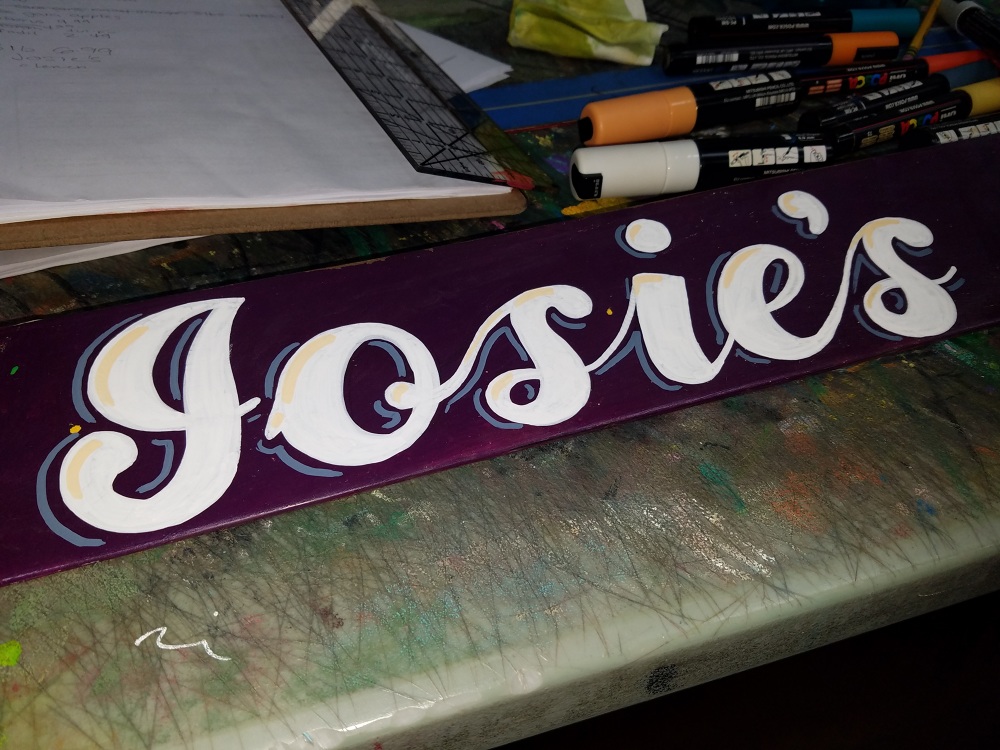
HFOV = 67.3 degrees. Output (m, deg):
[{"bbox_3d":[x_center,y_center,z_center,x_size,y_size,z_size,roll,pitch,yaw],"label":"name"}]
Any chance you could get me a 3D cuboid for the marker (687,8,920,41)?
[{"bbox_3d":[0.182,-0.207,0.446,0.147,0.017,0.017,-6,47,-9],"label":"marker"}]

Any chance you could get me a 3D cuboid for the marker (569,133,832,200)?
[{"bbox_3d":[0.094,-0.094,0.333,0.133,0.022,0.022,-7,47,-10],"label":"marker"}]

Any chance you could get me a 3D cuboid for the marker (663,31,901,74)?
[{"bbox_3d":[0.162,-0.183,0.426,0.145,0.017,0.017,-8,47,-10],"label":"marker"}]

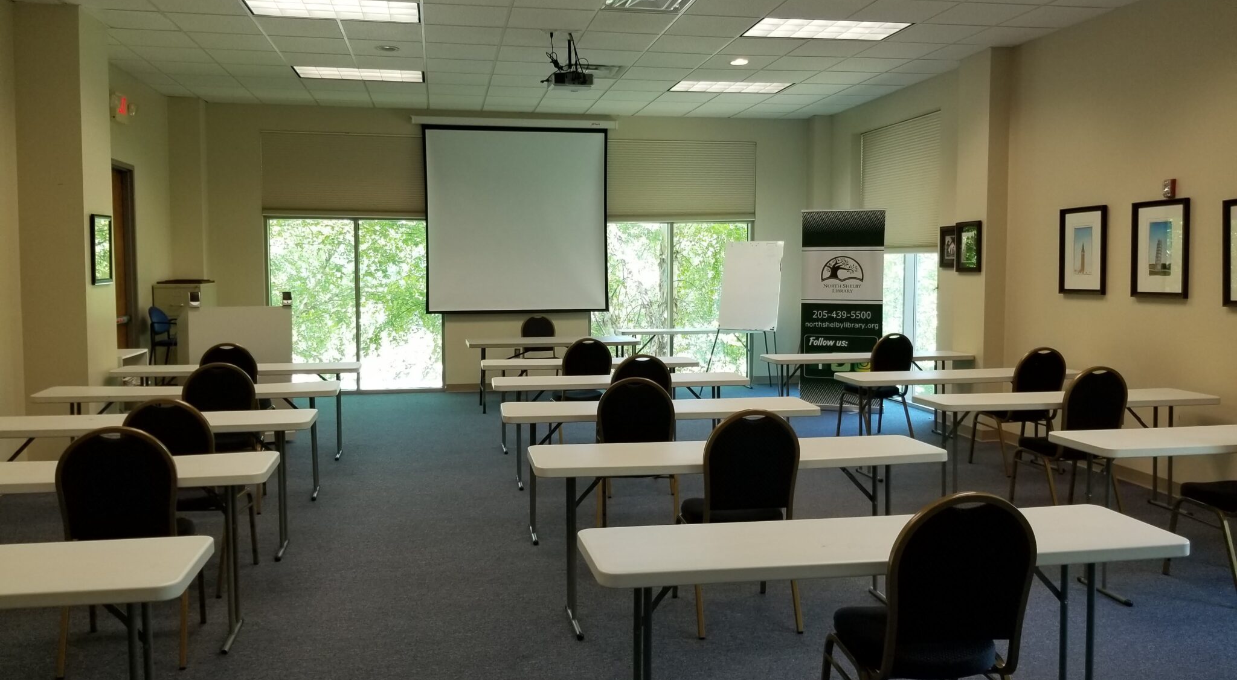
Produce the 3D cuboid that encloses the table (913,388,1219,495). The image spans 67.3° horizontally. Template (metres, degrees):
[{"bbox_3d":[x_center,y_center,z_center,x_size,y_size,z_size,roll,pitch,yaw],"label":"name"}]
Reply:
[{"bbox_3d":[2.786,0.714,5.815,1.830,0.737,0.457,-1,5,-8],"label":"table"}]

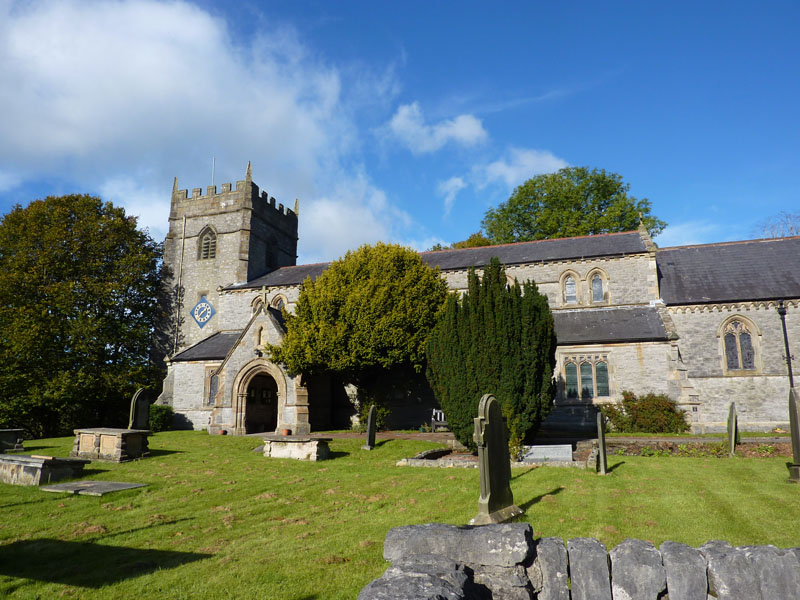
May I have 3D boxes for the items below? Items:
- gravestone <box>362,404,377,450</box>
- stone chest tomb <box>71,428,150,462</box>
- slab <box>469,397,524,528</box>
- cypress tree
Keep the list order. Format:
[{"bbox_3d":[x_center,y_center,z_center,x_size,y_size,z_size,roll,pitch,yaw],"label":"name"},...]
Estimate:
[{"bbox_3d":[-0.956,3.972,18.000,0.270,1.380,0.650,1,-10,17],"label":"gravestone"},{"bbox_3d":[-8.565,4.301,17.171,2.080,0.790,1.020,-5,-12,26],"label":"stone chest tomb"},{"bbox_3d":[1.348,2.191,8.138,0.400,1.690,0.920,-7,-12,33],"label":"slab"},{"bbox_3d":[2.803,1.584,17.732,3.840,5.889,3.648,0,-10,0],"label":"cypress tree"}]

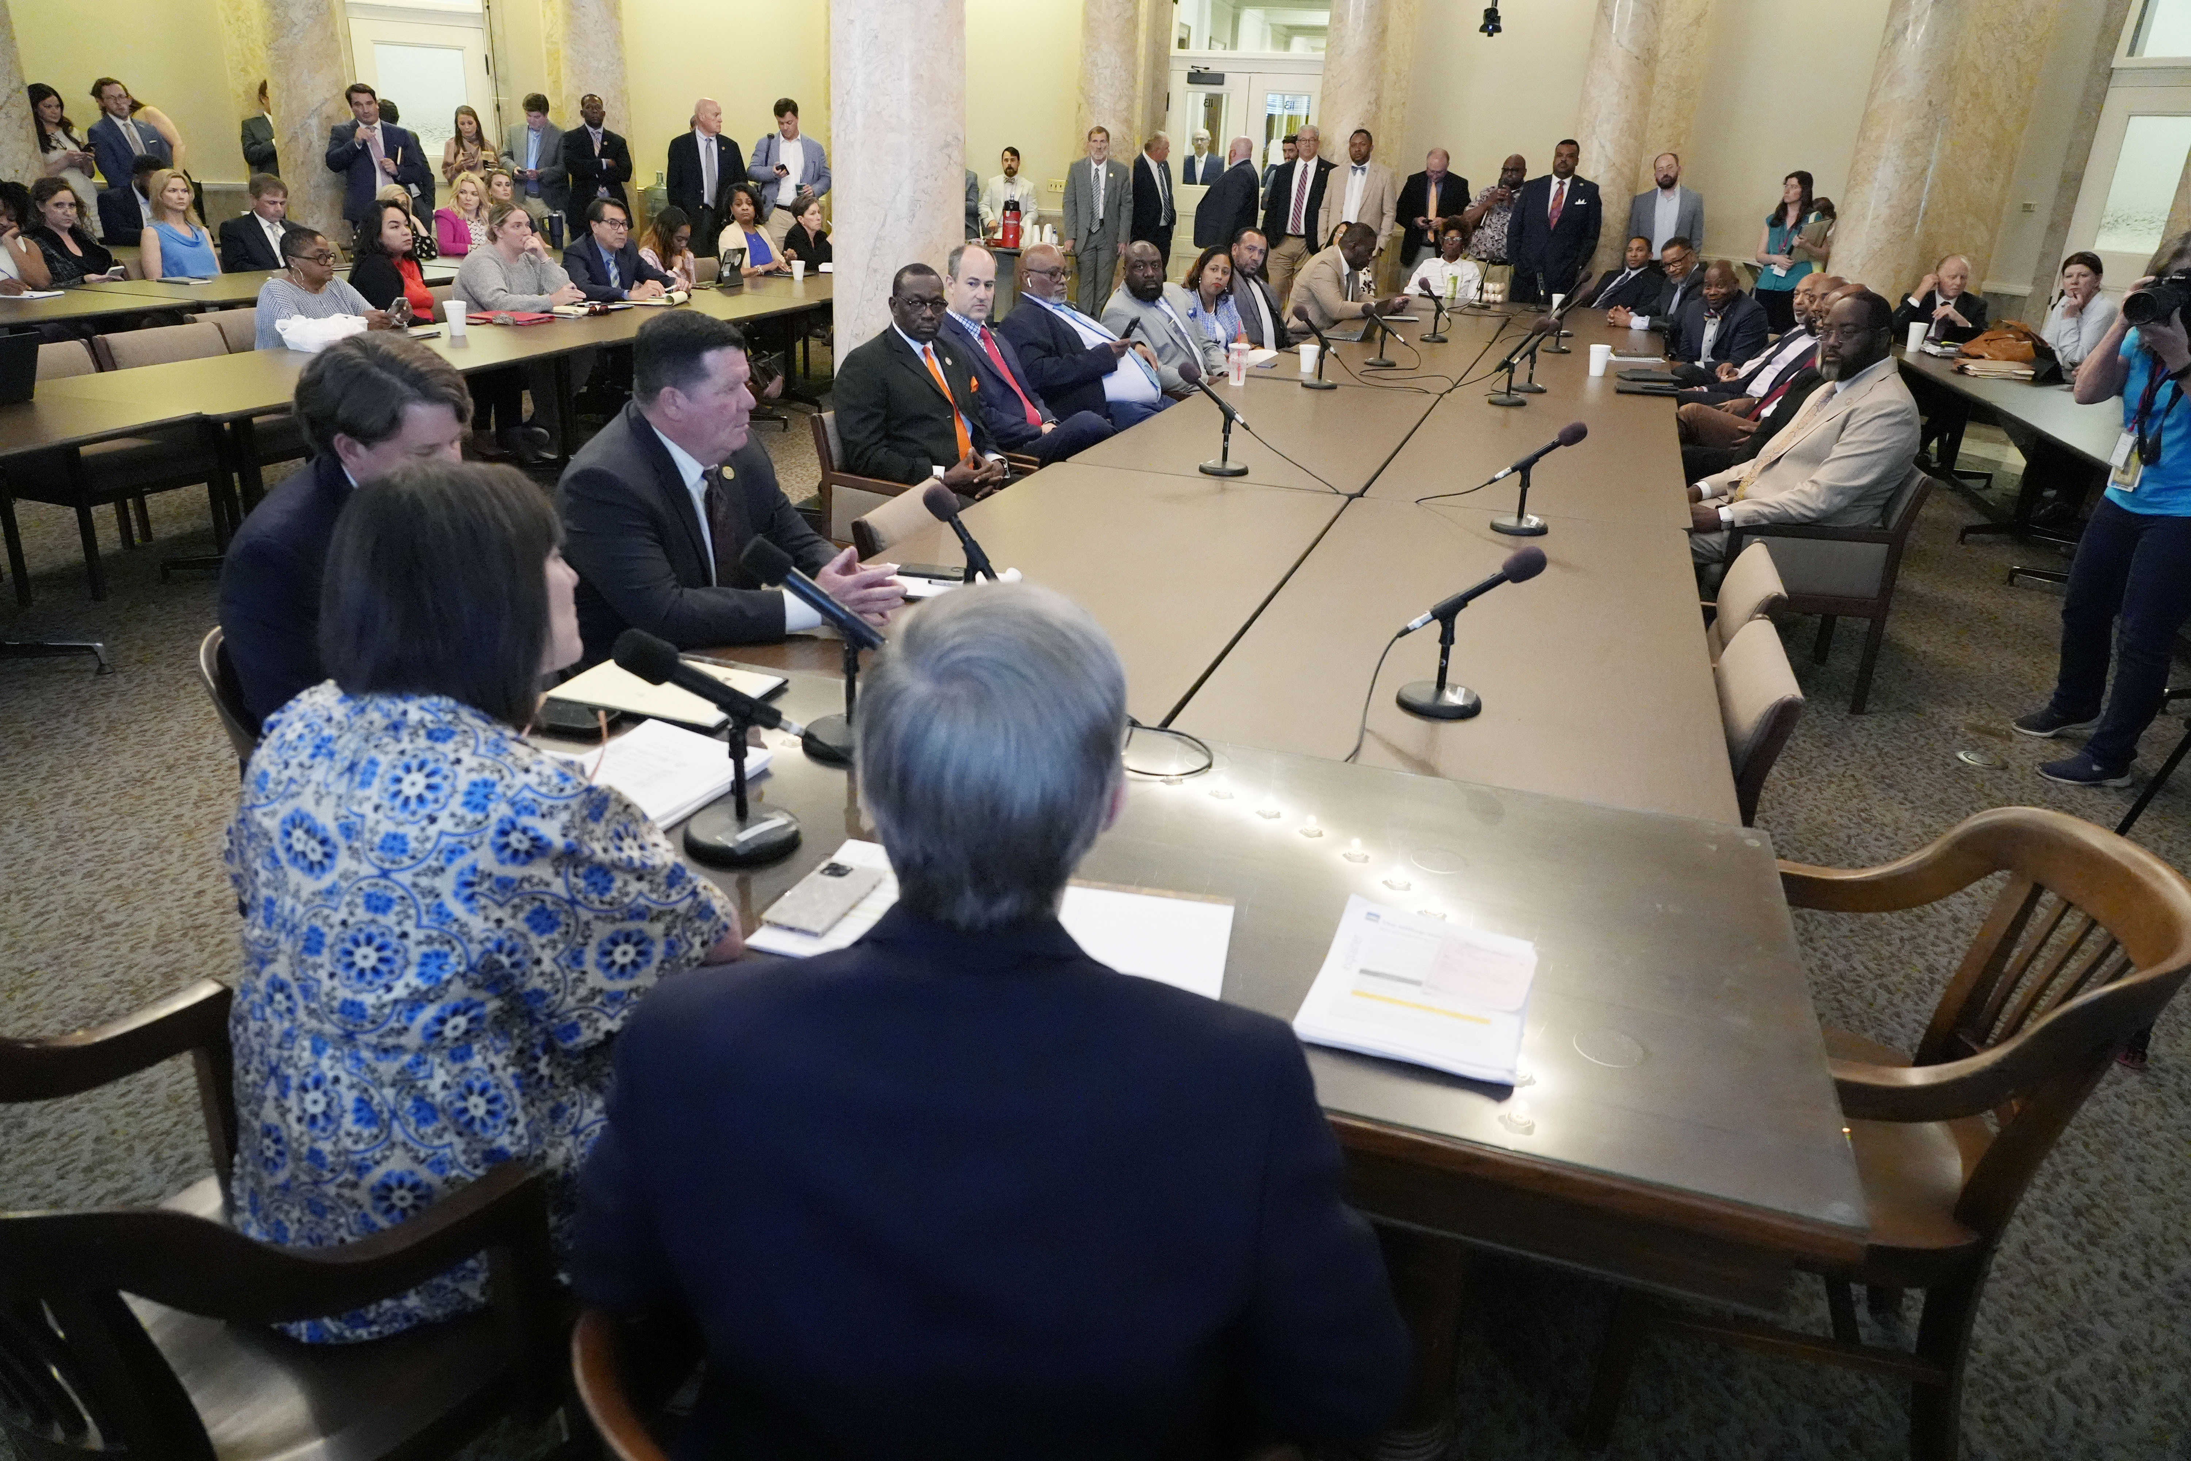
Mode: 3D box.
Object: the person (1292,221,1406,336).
[{"bbox_3d":[1.537,-2.435,8.986,0.900,1.294,0.620,13,24,25],"label":"person"}]

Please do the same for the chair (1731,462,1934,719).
[{"bbox_3d":[2.304,-0.555,4.919,0.600,0.800,0.600,6,22,10],"label":"chair"}]

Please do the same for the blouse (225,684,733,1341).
[{"bbox_3d":[-0.640,0.275,1.545,0.500,0.630,0.450,18,26,34],"label":"blouse"}]

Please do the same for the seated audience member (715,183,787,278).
[{"bbox_3d":[-2.338,-3.017,9.980,0.800,1.334,0.550,21,28,39],"label":"seated audience member"}]

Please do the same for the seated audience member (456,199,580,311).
[{"bbox_3d":[-2.835,-2.040,7.540,0.800,1.256,0.600,9,22,16],"label":"seated audience member"}]

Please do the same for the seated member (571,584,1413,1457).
[{"bbox_3d":[-0.080,0.442,1.419,0.600,1.310,0.780,4,22,3],"label":"seated member"}]

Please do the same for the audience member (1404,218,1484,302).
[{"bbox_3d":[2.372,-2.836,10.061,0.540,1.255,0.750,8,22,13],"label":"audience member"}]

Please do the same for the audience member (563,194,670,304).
[{"bbox_3d":[-2.608,-2.335,8.287,0.820,1.279,0.600,11,23,21],"label":"audience member"}]

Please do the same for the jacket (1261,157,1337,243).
[{"bbox_3d":[1.534,-3.953,11.000,0.560,0.700,0.360,5,22,5],"label":"jacket"}]

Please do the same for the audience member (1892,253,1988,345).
[{"bbox_3d":[5.167,-2.294,9.079,0.560,1.279,0.780,13,23,24],"label":"audience member"}]

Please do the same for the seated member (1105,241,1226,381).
[{"bbox_3d":[0.367,-1.387,6.166,0.800,1.260,0.600,16,25,30],"label":"seated member"}]

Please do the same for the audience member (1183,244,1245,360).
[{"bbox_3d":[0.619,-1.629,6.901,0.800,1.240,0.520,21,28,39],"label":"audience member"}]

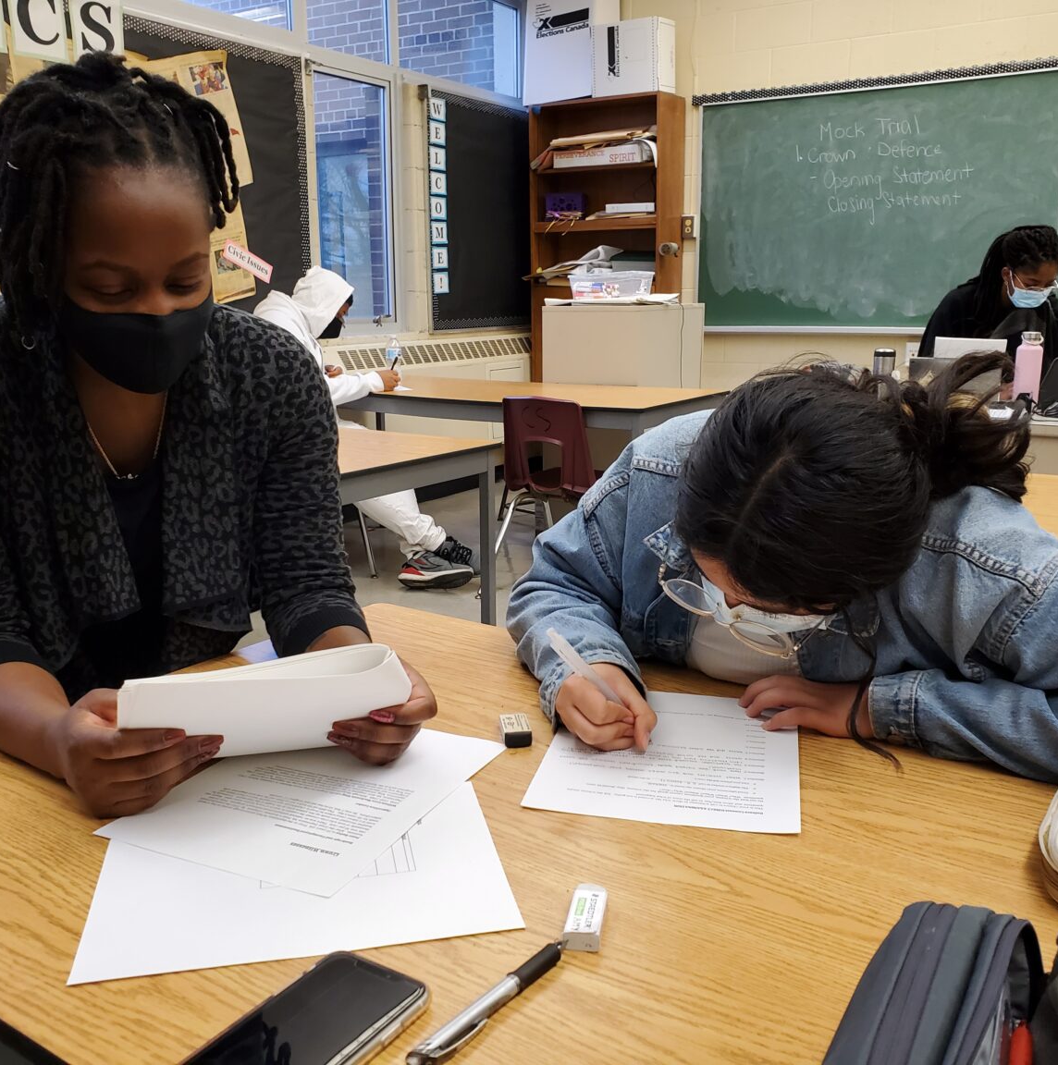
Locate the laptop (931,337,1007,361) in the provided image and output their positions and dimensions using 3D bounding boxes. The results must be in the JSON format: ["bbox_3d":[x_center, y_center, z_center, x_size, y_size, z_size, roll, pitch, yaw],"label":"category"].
[{"bbox_3d":[1.574,-0.593,3.836,0.270,0.200,0.200,8,15,31],"label":"laptop"}]

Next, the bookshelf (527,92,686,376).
[{"bbox_3d":[0.426,-1.303,6.056,0.780,2.140,0.345,8,15,31],"label":"bookshelf"}]

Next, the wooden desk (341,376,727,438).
[{"bbox_3d":[-0.162,-0.247,4.585,1.830,0.735,0.765,8,15,31],"label":"wooden desk"}]

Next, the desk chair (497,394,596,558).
[{"bbox_3d":[0.154,-0.125,3.977,0.470,0.765,0.510,11,17,41],"label":"desk chair"}]

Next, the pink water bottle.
[{"bbox_3d":[1.598,-0.516,3.398,0.076,0.245,0.076,8,15,31],"label":"pink water bottle"}]

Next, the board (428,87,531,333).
[{"bbox_3d":[-0.237,-1.748,5.941,0.030,1.235,1.020,8,15,31],"label":"board"}]

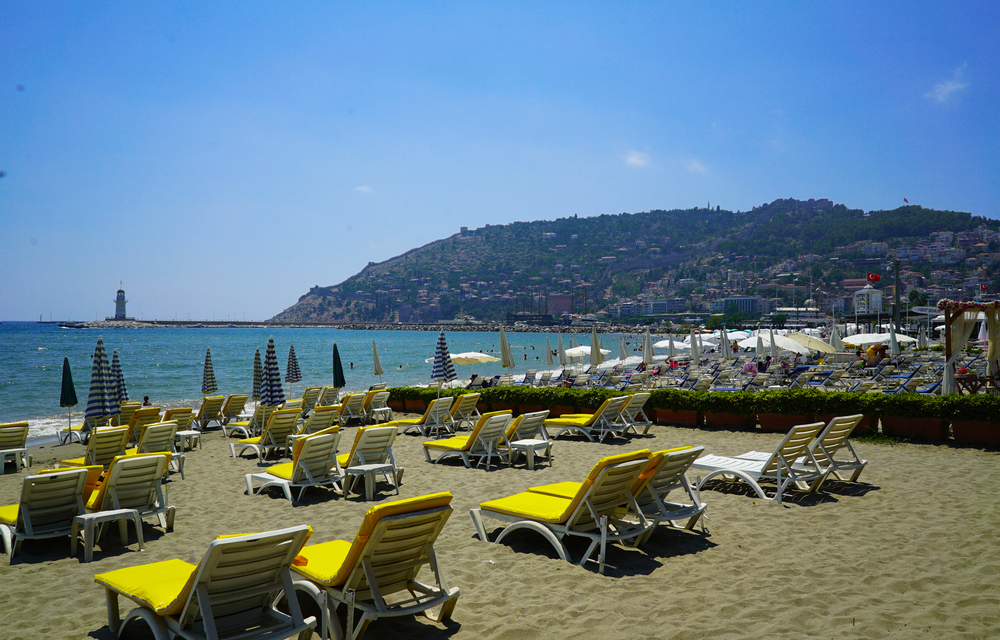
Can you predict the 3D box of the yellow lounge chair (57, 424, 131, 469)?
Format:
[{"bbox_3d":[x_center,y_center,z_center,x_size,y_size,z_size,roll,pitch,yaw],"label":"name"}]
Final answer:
[{"bbox_3d":[-6.956,2.278,13.316,0.700,0.910,1.800,1,-4,-44],"label":"yellow lounge chair"}]

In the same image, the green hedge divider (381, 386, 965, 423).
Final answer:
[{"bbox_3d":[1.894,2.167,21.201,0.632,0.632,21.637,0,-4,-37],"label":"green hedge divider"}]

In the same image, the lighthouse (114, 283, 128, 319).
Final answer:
[{"bbox_3d":[-221.302,-10.524,455.000,8.200,20.756,8.200,0,0,0],"label":"lighthouse"}]

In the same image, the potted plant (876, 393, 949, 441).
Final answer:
[{"bbox_3d":[7.690,1.785,14.470,0.500,0.740,1.080,0,-4,-42],"label":"potted plant"}]

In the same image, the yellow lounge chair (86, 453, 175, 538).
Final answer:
[{"bbox_3d":[-4.488,1.983,9.134,0.704,0.895,1.809,0,-4,-43],"label":"yellow lounge chair"}]

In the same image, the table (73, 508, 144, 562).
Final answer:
[{"bbox_3d":[-3.770,2.054,7.496,0.420,0.410,0.490,0,0,44],"label":"table"}]

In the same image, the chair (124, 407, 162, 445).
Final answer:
[{"bbox_3d":[-8.689,2.661,18.492,0.700,0.910,1.800,1,-4,-45],"label":"chair"}]

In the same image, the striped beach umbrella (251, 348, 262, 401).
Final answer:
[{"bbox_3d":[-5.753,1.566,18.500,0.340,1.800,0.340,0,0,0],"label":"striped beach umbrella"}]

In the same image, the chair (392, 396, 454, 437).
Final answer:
[{"bbox_3d":[-1.823,2.317,18.800,0.714,0.857,1.775,-1,-3,-44],"label":"chair"}]

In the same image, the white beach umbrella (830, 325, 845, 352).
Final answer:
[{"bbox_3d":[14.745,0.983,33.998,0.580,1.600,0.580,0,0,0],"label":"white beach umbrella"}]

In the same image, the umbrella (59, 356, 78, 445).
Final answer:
[{"bbox_3d":[-10.535,1.956,19.000,0.440,2.130,0.440,0,0,0],"label":"umbrella"}]

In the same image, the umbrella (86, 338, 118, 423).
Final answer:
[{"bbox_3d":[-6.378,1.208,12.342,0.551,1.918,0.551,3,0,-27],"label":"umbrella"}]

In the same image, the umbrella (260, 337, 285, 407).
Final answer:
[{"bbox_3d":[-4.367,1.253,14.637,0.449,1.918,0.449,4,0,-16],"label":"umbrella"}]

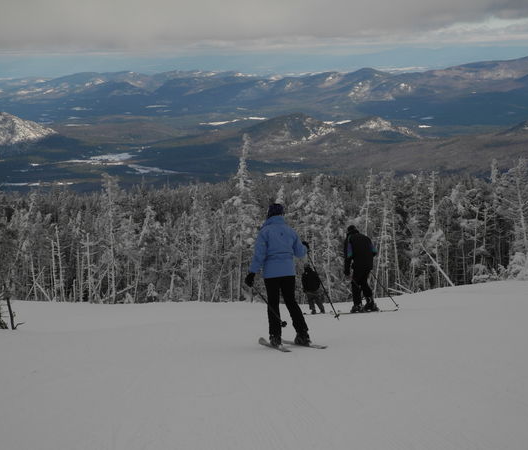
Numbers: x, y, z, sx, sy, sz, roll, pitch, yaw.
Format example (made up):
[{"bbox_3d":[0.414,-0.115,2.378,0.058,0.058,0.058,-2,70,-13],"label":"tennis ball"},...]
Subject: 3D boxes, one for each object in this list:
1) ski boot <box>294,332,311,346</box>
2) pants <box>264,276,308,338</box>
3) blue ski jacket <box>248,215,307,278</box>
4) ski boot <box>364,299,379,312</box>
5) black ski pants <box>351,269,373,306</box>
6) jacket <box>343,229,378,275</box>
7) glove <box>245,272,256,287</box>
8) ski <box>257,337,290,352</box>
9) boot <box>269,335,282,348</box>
[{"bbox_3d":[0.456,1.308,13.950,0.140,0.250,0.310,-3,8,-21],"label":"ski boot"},{"bbox_3d":[0.265,0.902,13.900,0.480,0.840,0.360,-2,8,-13],"label":"pants"},{"bbox_3d":[0.159,0.253,13.870,0.660,0.750,0.450,-2,8,-12],"label":"blue ski jacket"},{"bbox_3d":[2.084,1.551,22.850,0.140,0.280,0.310,-7,11,-44],"label":"ski boot"},{"bbox_3d":[1.886,1.180,22.800,0.360,0.790,0.350,-6,10,-38],"label":"black ski pants"},{"bbox_3d":[1.847,0.522,22.800,0.540,0.800,0.460,-5,9,-32],"label":"jacket"},{"bbox_3d":[-0.159,0.641,13.870,0.120,0.170,0.130,-2,8,-12],"label":"glove"},{"bbox_3d":[0.130,1.427,13.900,0.110,0.090,1.500,-2,-2,-13],"label":"ski"},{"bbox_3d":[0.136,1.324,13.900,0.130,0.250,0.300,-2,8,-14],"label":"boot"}]

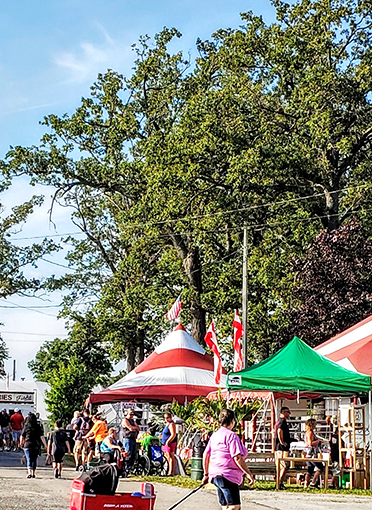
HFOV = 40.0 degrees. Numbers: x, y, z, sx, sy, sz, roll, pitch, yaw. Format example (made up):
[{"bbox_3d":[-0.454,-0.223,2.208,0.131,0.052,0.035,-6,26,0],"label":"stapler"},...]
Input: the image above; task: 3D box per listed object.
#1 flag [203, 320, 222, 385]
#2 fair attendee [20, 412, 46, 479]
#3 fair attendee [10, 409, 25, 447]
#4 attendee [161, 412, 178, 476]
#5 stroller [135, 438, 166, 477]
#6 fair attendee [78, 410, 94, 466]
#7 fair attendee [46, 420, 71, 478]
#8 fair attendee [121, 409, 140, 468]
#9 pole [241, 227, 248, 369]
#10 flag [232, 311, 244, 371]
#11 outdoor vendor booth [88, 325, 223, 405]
[{"bbox_3d":[0.752,2.768,14.500,0.500,1.750,0.250,-2,-10,11],"label":"flag"},{"bbox_3d":[-3.852,4.812,12.900,0.560,1.660,0.420,3,-9,-17],"label":"fair attendee"},{"bbox_3d":[-7.193,7.462,21.800,0.560,1.760,0.380,2,-9,-14],"label":"fair attendee"},{"bbox_3d":[-0.430,4.935,13.300,0.400,1.640,0.460,3,-10,-21],"label":"attendee"},{"bbox_3d":[-0.911,5.274,13.300,0.680,0.970,0.950,5,-11,-30],"label":"stroller"},{"bbox_3d":[-2.918,5.383,14.900,0.550,1.740,0.500,3,-10,-20],"label":"fair attendee"},{"bbox_3d":[-3.221,4.913,12.900,0.540,1.460,0.400,2,-9,-14],"label":"fair attendee"},{"bbox_3d":[-1.456,4.907,13.400,0.430,1.740,0.530,-7,-12,36],"label":"fair attendee"},{"bbox_3d":[2.520,3.597,22.000,0.220,9.600,0.220,0,-9,0],"label":"pole"},{"bbox_3d":[1.536,2.570,15.000,0.360,1.850,0.250,-1,-9,9],"label":"flag"},{"bbox_3d":[-0.137,5.209,20.000,5.300,4.900,5.300,-9,-13,42],"label":"outdoor vendor booth"}]

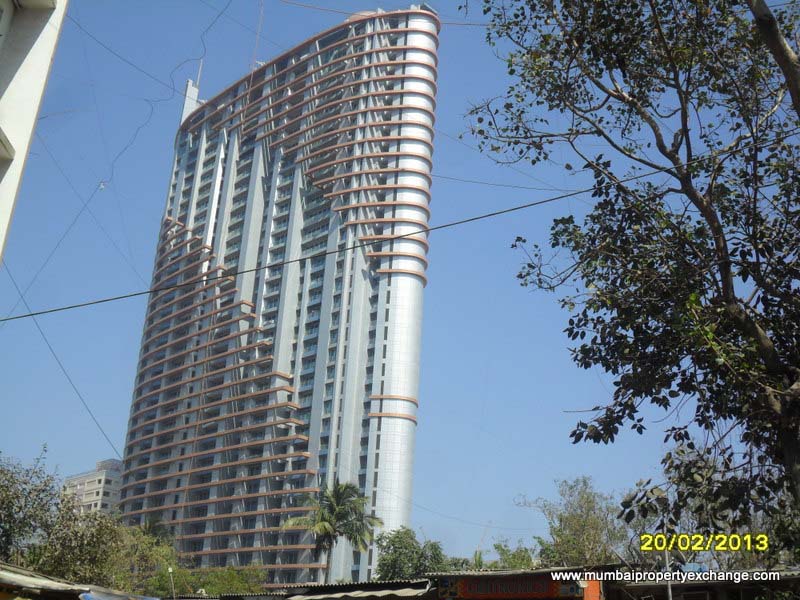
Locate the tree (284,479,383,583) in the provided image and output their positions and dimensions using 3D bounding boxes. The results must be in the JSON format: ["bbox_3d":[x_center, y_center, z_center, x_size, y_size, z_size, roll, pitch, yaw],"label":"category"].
[{"bbox_3d":[-4.870,18.789,67.550,6.700,13.758,6.500,4,-20,0],"label":"tree"}]

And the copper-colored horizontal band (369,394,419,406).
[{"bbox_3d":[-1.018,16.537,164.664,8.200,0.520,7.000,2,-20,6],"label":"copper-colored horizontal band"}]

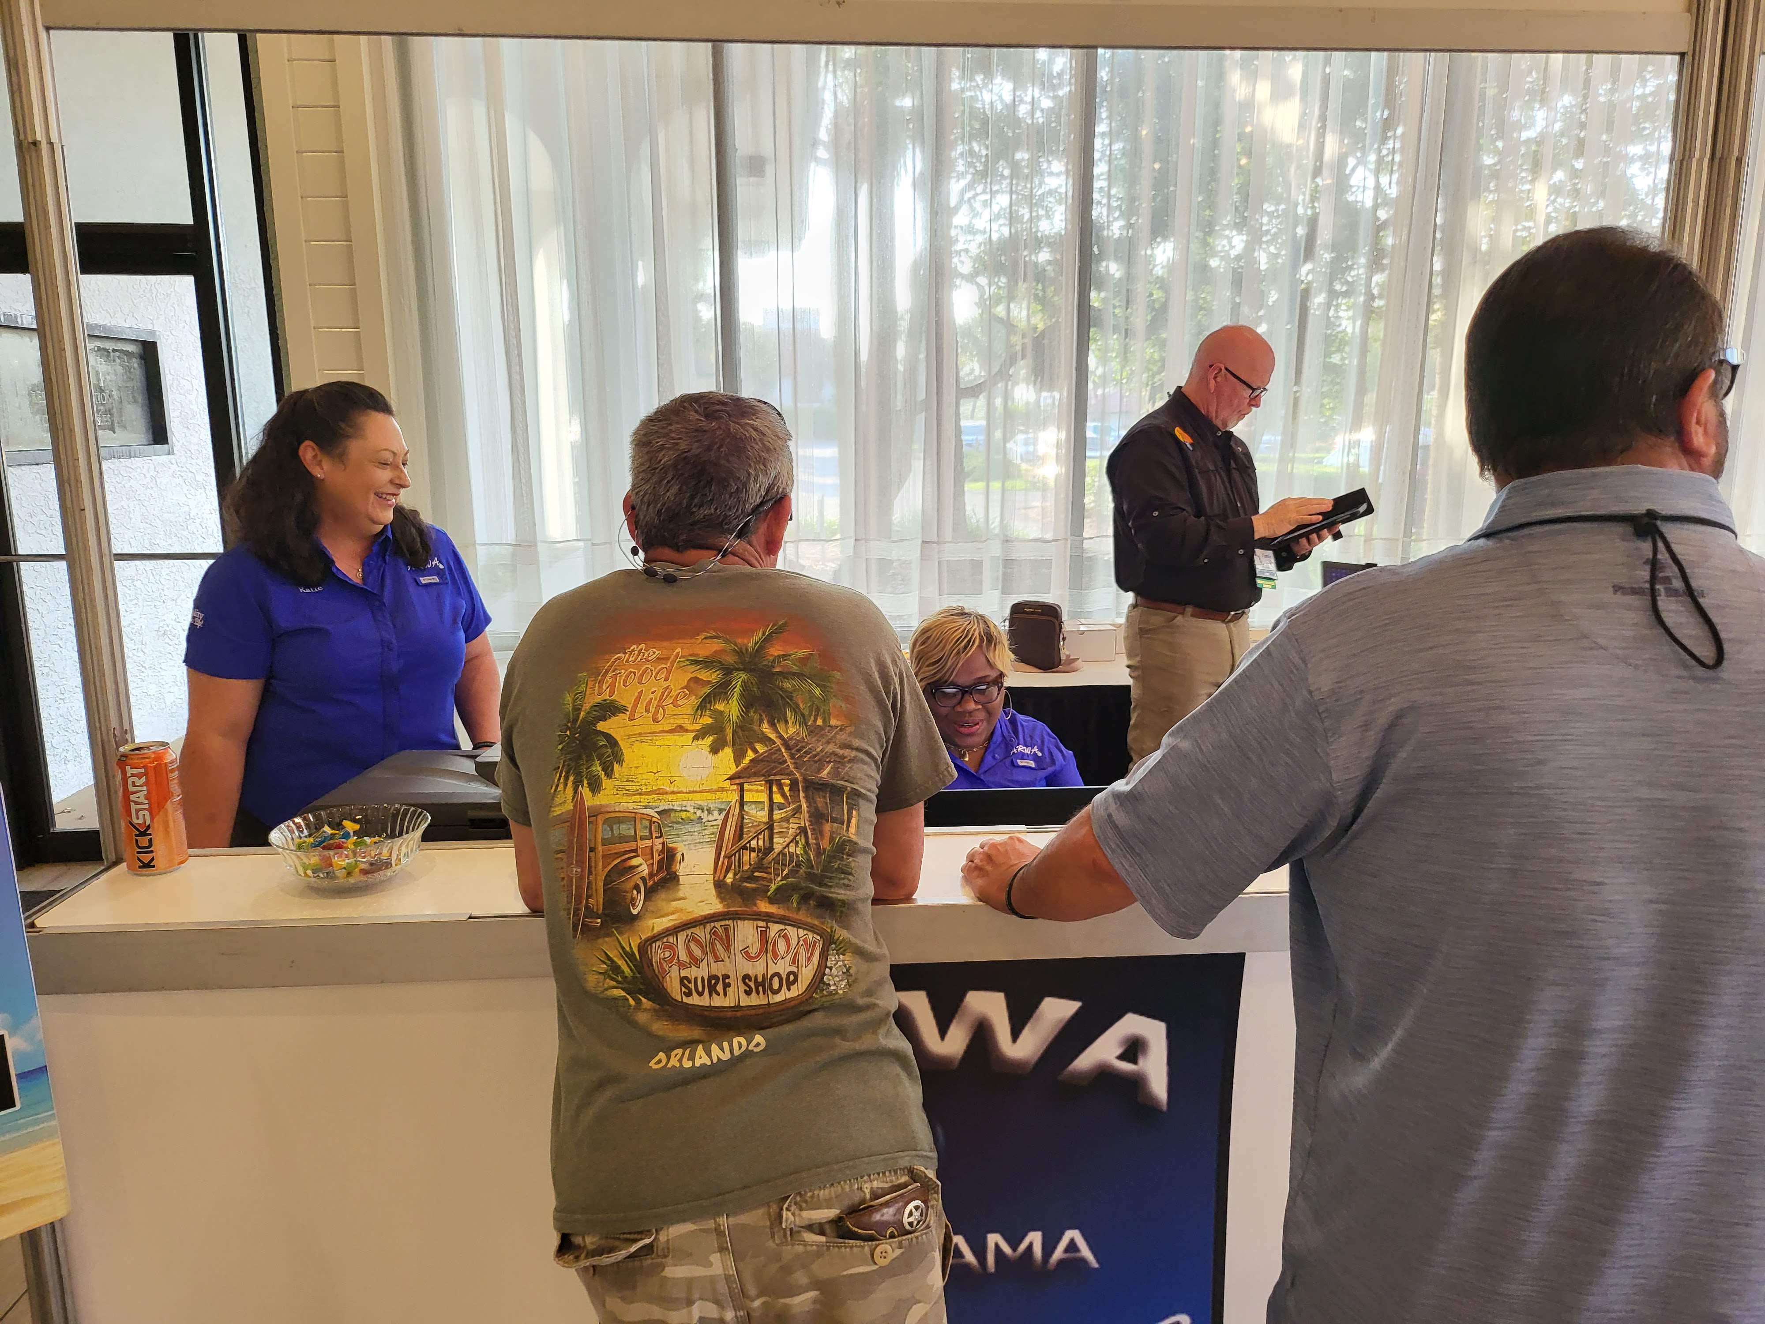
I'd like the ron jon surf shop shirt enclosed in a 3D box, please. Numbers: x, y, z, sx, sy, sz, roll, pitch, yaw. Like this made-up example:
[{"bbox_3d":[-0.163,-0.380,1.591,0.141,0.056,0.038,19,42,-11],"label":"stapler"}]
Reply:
[{"bbox_3d":[-0.159,0.197,1.256,0.490,0.620,0.360,-1,10,-2],"label":"ron jon surf shop shirt"}]

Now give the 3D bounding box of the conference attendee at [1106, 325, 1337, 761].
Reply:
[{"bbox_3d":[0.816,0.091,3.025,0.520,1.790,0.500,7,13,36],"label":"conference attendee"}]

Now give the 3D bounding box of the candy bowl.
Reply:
[{"bbox_3d":[-0.653,0.232,1.512,0.184,0.062,0.184,0,10,0],"label":"candy bowl"}]

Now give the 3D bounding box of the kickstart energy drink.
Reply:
[{"bbox_3d":[-0.911,0.182,1.528,0.066,0.158,0.066,-3,11,-16],"label":"kickstart energy drink"}]

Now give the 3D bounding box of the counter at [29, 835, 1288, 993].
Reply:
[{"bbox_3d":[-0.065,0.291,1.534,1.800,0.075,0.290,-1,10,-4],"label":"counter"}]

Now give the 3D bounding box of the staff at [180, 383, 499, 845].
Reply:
[{"bbox_3d":[-0.885,0.363,2.061,0.360,1.630,0.520,8,13,39],"label":"staff"}]

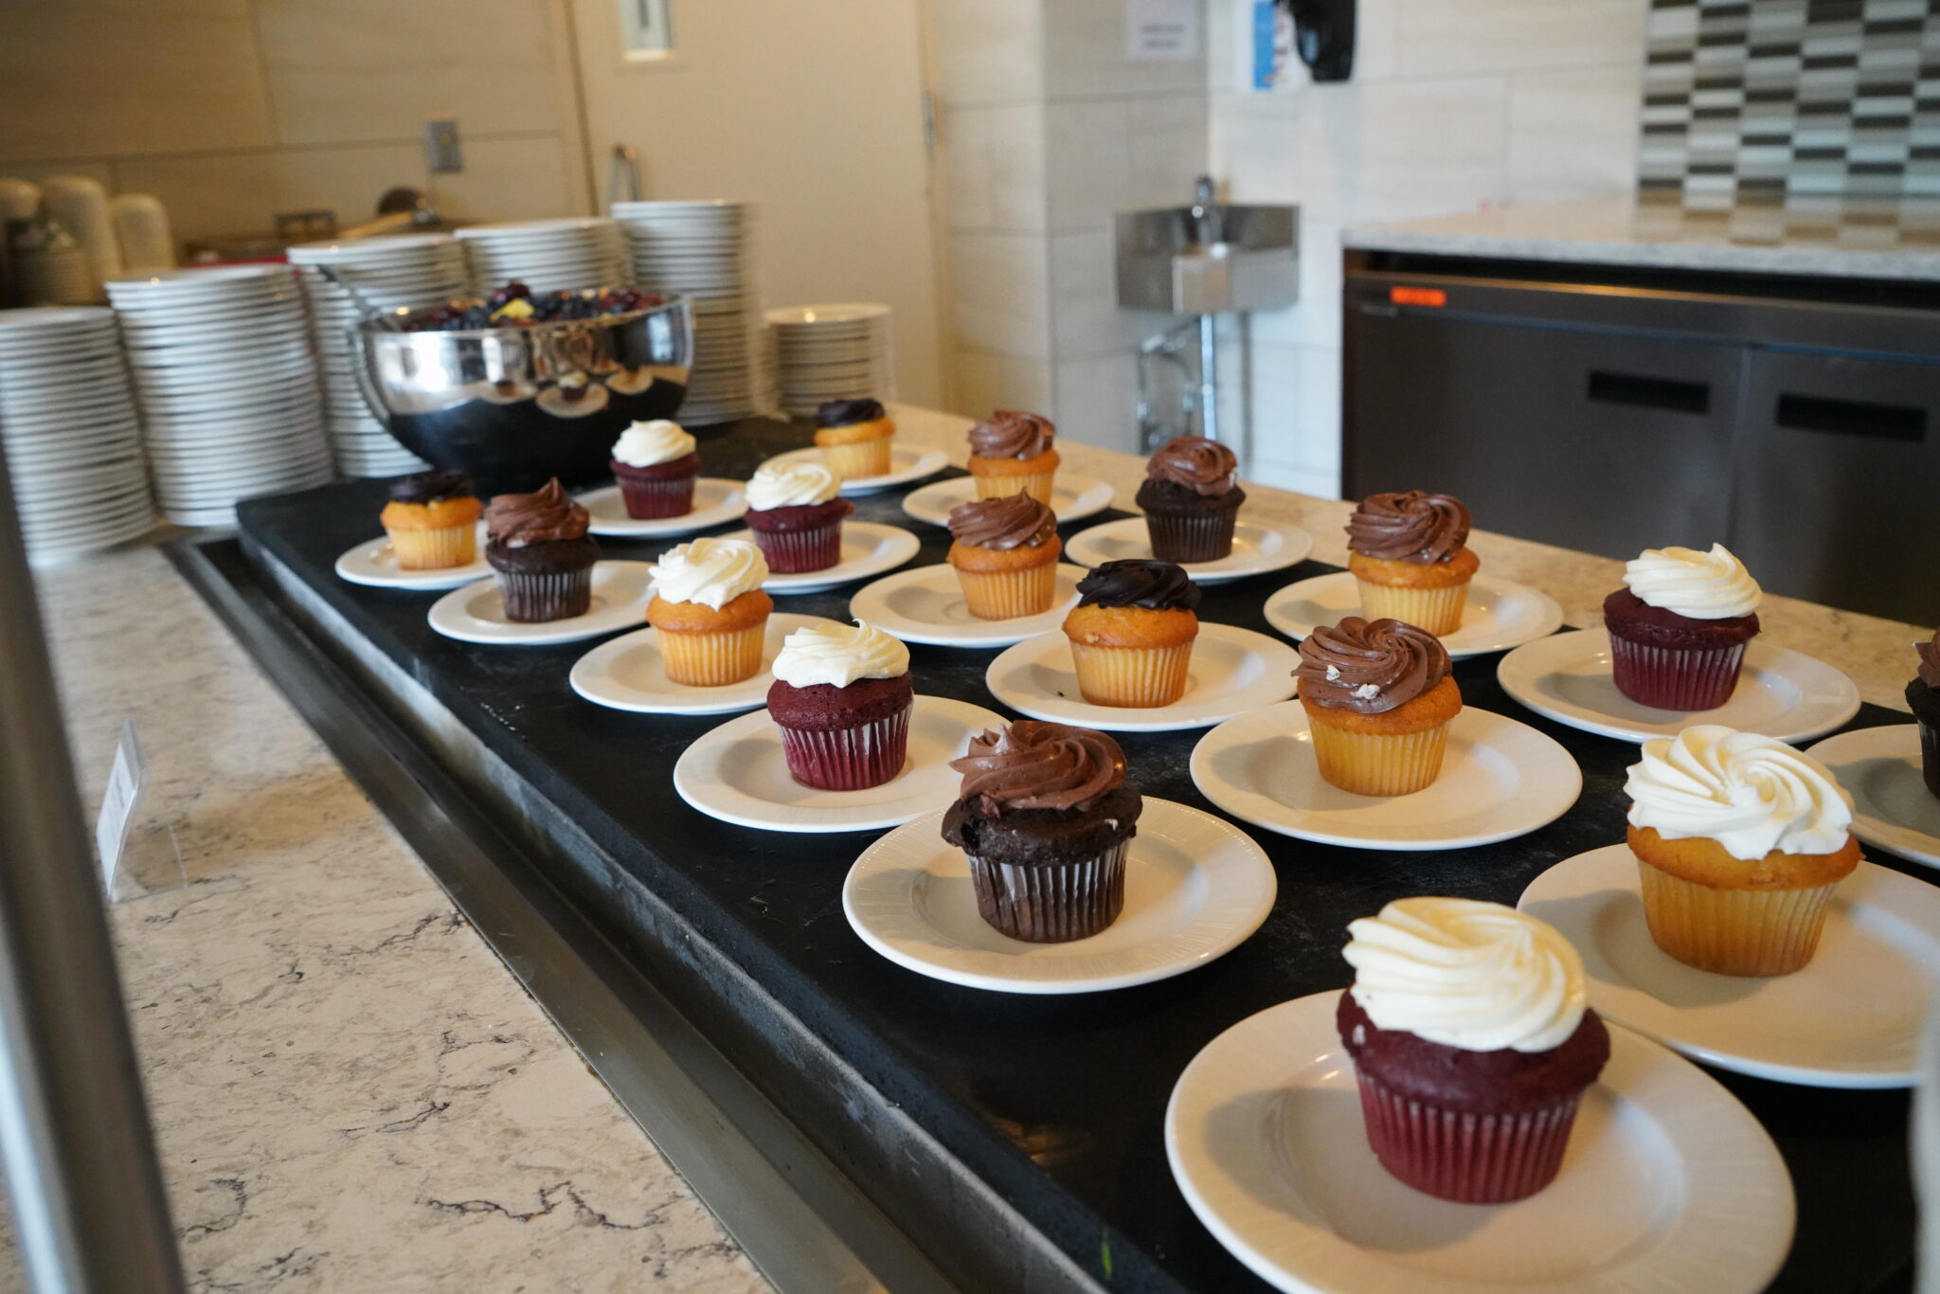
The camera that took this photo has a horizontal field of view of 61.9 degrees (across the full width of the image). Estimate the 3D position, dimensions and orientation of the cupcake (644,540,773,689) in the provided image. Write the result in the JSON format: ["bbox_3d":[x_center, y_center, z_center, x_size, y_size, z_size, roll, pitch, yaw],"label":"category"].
[{"bbox_3d":[-0.143,-0.022,0.877,0.070,0.074,0.070,-3,18,1],"label":"cupcake"}]

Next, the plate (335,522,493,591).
[{"bbox_3d":[-0.378,-0.063,1.191,0.166,0.019,0.166,-3,18,0],"label":"plate"}]

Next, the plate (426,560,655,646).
[{"bbox_3d":[-0.264,-0.024,1.051,0.166,0.019,0.166,-3,18,0],"label":"plate"}]

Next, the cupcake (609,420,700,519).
[{"bbox_3d":[-0.238,-0.135,1.222,0.067,0.068,0.067,-3,19,0],"label":"cupcake"}]

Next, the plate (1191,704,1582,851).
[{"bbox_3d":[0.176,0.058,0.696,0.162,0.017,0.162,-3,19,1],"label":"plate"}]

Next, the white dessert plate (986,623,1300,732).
[{"bbox_3d":[0.088,0.021,0.828,0.160,0.019,0.160,-3,18,1],"label":"white dessert plate"}]

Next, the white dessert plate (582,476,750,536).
[{"bbox_3d":[-0.250,-0.110,1.313,0.166,0.019,0.166,-3,18,0],"label":"white dessert plate"}]

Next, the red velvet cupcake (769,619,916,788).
[{"bbox_3d":[-0.058,0.023,0.734,0.068,0.069,0.068,-3,18,1],"label":"red velvet cupcake"}]

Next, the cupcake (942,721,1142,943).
[{"bbox_3d":[0.028,0.063,0.592,0.073,0.072,0.073,-3,18,1],"label":"cupcake"}]

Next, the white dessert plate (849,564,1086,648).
[{"bbox_3d":[0.010,-0.023,1.001,0.166,0.019,0.166,-3,18,1],"label":"white dessert plate"}]

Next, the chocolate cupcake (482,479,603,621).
[{"bbox_3d":[-0.264,-0.063,0.994,0.069,0.082,0.069,-3,19,0],"label":"chocolate cupcake"}]

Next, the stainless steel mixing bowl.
[{"bbox_3d":[-0.391,-0.232,1.474,0.293,0.151,0.293,-3,18,1],"label":"stainless steel mixing bowl"}]

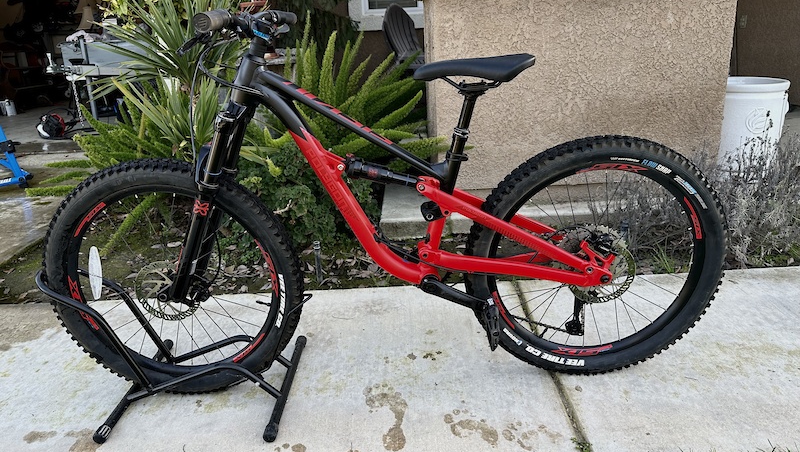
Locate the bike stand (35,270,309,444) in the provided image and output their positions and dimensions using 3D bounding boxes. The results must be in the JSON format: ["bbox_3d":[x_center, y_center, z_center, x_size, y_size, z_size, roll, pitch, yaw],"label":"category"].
[{"bbox_3d":[-0.586,0.272,1.435,0.600,0.355,0.490,-3,17,1],"label":"bike stand"}]

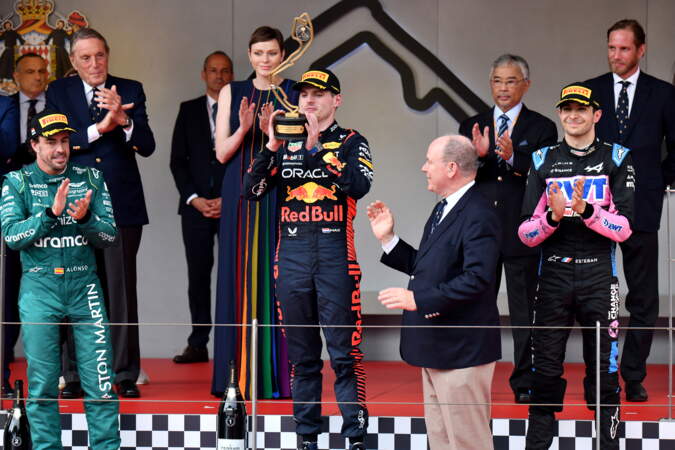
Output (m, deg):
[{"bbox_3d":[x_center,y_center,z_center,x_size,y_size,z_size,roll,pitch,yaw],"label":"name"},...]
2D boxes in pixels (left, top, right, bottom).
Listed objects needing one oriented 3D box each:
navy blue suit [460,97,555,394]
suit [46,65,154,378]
[{"bbox_3d":[0.840,0.128,19.400,0.490,1.444,0.420,0,1,14],"label":"navy blue suit"},{"bbox_3d":[-1.183,0.022,19.700,0.550,1.551,0.430,0,1,0],"label":"suit"}]

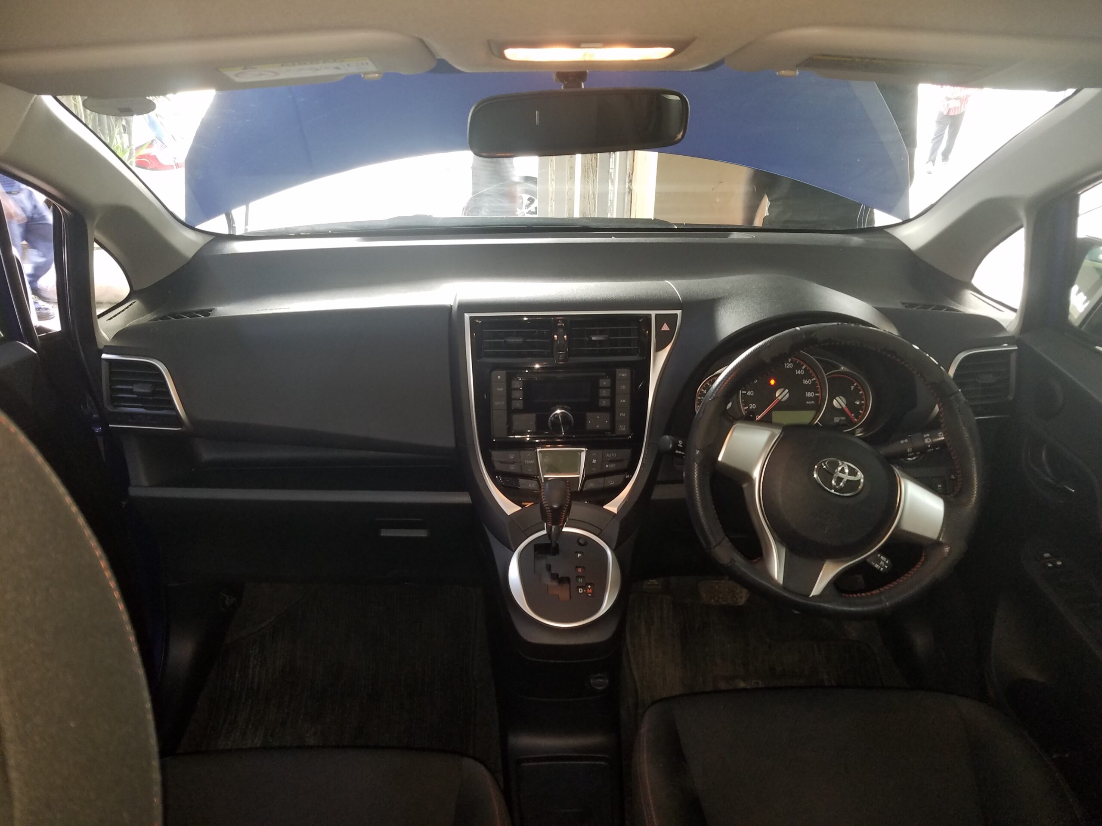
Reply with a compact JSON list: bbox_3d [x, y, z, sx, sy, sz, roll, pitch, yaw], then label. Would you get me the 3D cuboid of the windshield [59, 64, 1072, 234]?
[{"bbox_3d":[0.008,-0.367,1.209,1.280,0.140,0.720,0,-1,-1],"label":"windshield"}]

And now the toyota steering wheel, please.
[{"bbox_3d":[0.353,0.072,1.060,0.370,0.370,0.120,0,-4,-1],"label":"toyota steering wheel"}]

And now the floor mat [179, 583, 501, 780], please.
[{"bbox_3d":[-0.370,0.502,1.510,0.500,0.050,0.580,0,31,-1],"label":"floor mat"}]

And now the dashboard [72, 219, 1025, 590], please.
[{"bbox_3d":[0.010,-0.011,1.367,1.400,0.520,0.580,0,21,-1],"label":"dashboard"}]

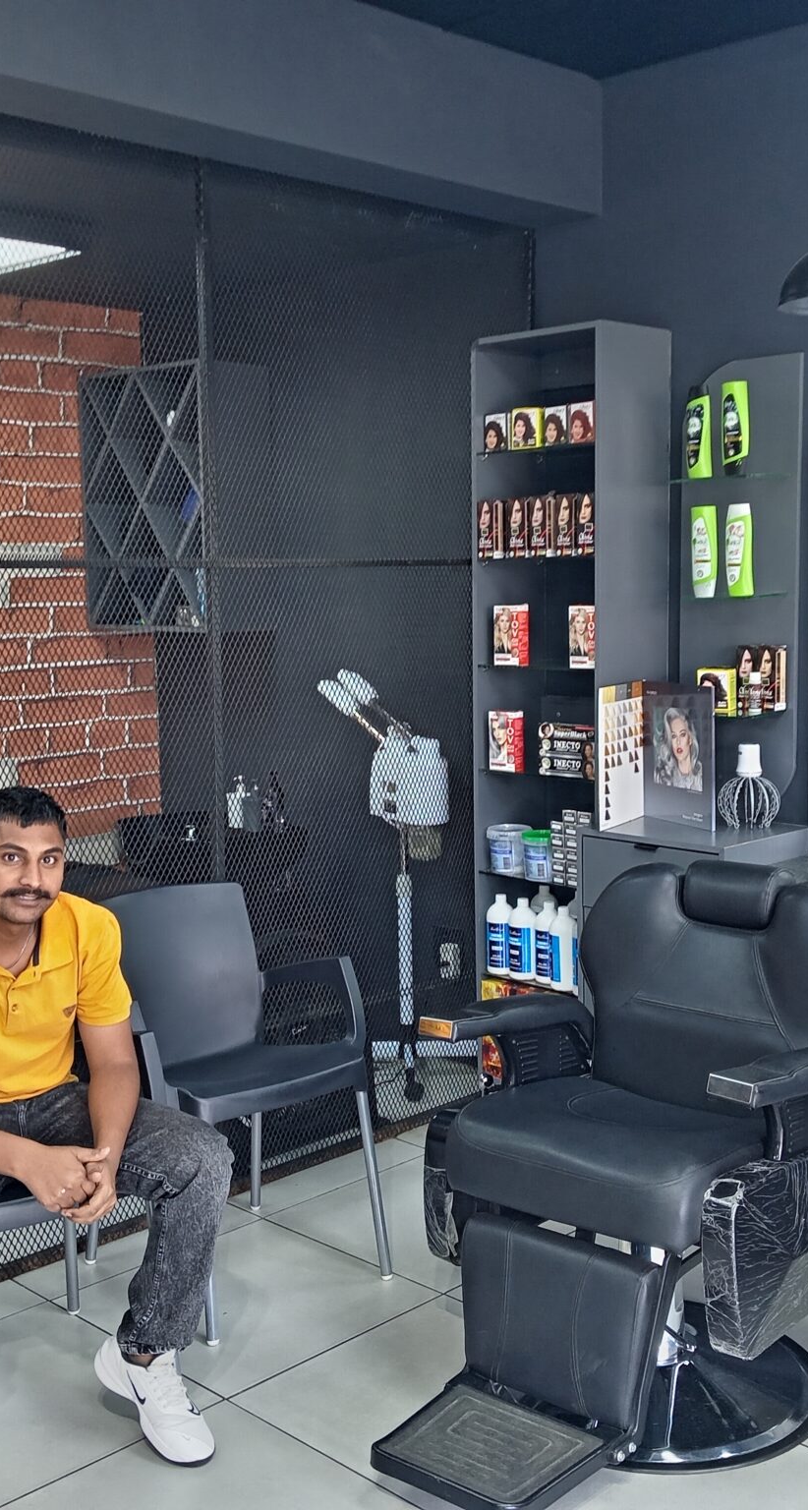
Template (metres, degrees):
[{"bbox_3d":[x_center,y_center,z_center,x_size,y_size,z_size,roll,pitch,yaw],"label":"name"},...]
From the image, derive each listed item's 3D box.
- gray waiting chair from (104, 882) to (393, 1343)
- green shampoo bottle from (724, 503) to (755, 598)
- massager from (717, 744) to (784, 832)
[{"bbox_3d":[-0.391,0.745,3.473,0.540,0.820,0.570,-6,8,-39],"label":"gray waiting chair"},{"bbox_3d":[0.838,-0.508,3.906,0.077,0.228,0.046,5,8,41],"label":"green shampoo bottle"},{"bbox_3d":[0.888,0.080,4.022,0.160,0.212,0.160,1,6,14],"label":"massager"}]

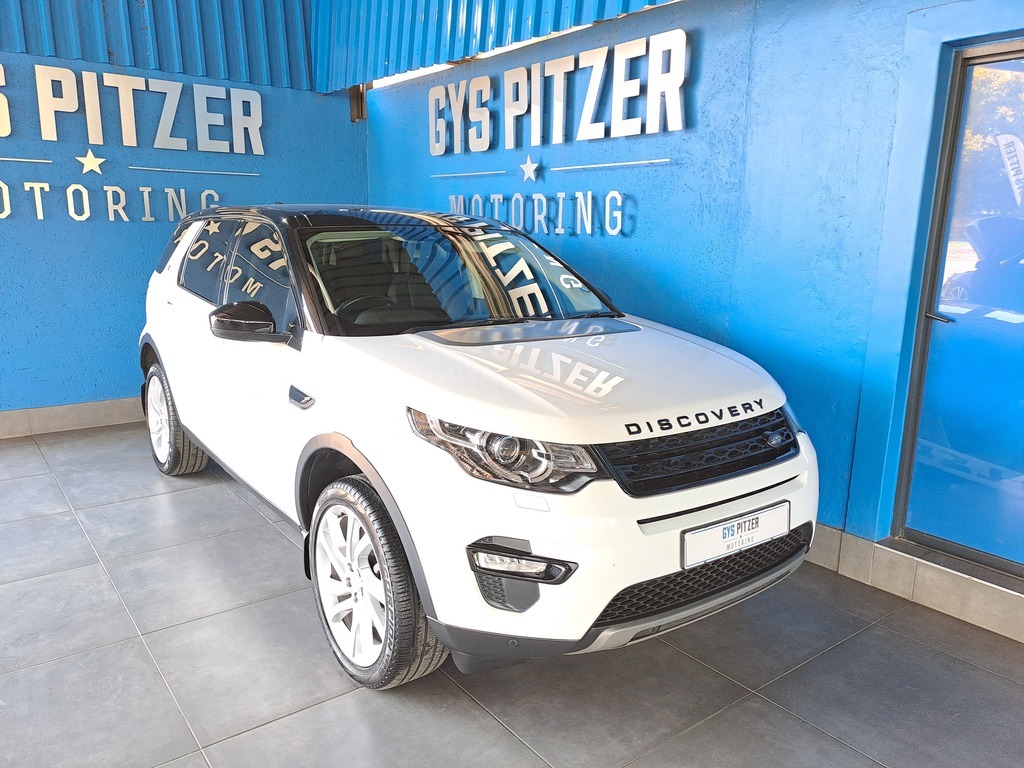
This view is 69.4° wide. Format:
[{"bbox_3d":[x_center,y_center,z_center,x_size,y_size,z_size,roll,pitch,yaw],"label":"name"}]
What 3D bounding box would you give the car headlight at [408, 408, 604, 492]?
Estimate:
[{"bbox_3d":[-0.015,0.183,2.122,0.425,0.210,0.405,-7,14,-37],"label":"car headlight"}]

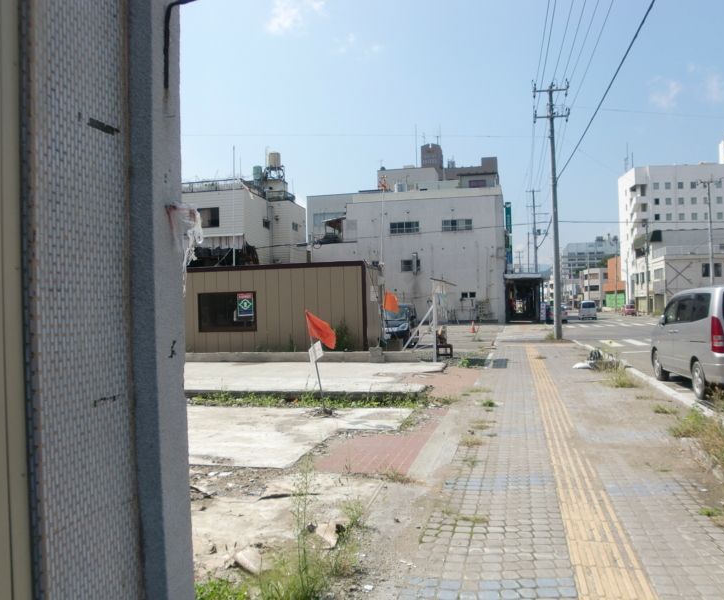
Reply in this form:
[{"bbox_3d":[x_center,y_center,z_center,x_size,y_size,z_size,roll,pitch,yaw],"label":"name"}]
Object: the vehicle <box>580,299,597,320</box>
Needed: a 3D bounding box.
[{"bbox_3d":[20.976,0.796,60.262,1.500,1.850,3.400,-2,-1,13],"label":"vehicle"}]

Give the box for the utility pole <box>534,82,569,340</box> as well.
[{"bbox_3d":[7.814,-3.589,26.155,1.500,10.400,0.450,-2,-1,13],"label":"utility pole"}]

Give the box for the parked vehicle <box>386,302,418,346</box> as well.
[{"bbox_3d":[1.299,1.050,26.915,1.700,1.740,4.200,-2,-1,11],"label":"parked vehicle"}]

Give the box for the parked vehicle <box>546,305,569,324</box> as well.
[{"bbox_3d":[18.511,1.337,61.214,1.690,1.580,4.300,-2,-1,14],"label":"parked vehicle"}]

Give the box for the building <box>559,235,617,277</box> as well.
[{"bbox_3d":[119.390,-19.875,342.956,33.000,26.000,18.000,-1,-1,6],"label":"building"}]

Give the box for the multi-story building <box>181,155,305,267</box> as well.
[{"bbox_3d":[-9.313,-3.578,45.888,8.600,11.600,8.600,-2,-1,13],"label":"multi-story building"}]

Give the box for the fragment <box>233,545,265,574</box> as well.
[{"bbox_3d":[-0.691,1.525,3.871,0.170,0.080,0.240,-1,-1,-33],"label":"fragment"}]

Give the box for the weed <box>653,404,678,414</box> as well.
[{"bbox_3d":[4.152,1.485,8.850,0.340,0.100,0.220,-1,-1,0],"label":"weed"}]

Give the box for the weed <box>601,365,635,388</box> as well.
[{"bbox_3d":[4.656,1.414,11.723,0.650,0.320,0.450,-2,-1,14],"label":"weed"}]

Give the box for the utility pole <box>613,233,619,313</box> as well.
[{"bbox_3d":[42.763,-4.019,109.109,0.400,12.500,0.400,-2,-1,14],"label":"utility pole"}]

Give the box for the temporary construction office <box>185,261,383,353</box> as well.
[{"bbox_3d":[-2.986,0.410,21.832,7.000,2.850,2.600,-2,-1,14],"label":"temporary construction office"}]

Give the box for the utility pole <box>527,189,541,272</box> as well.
[{"bbox_3d":[14.291,-3.687,53.052,1.250,10.800,0.450,-2,-1,13],"label":"utility pole"}]

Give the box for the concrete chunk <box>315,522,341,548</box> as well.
[{"bbox_3d":[-0.223,1.509,4.171,0.140,0.100,0.170,-2,-1,14],"label":"concrete chunk"}]

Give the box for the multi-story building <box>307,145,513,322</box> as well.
[{"bbox_3d":[4.066,-4.501,56.695,16.200,13.000,13.000,-2,-1,13],"label":"multi-story building"}]

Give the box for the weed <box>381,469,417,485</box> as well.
[{"bbox_3d":[0.324,1.521,5.601,0.310,0.100,0.200,-2,-1,14],"label":"weed"}]

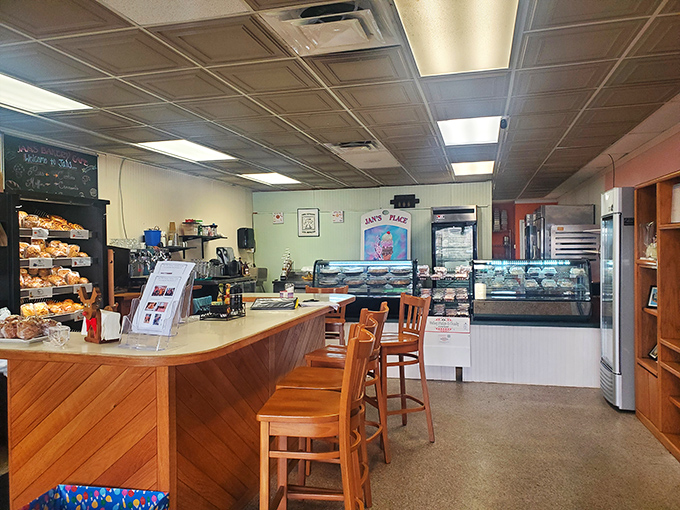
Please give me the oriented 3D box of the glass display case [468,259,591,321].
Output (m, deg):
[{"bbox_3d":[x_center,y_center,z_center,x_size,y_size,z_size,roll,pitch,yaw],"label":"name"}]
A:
[{"bbox_3d":[2.106,0.372,5.740,1.200,0.660,0.670,0,1,15],"label":"glass display case"}]

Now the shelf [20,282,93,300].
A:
[{"bbox_3d":[-2.589,0.302,4.378,0.420,0.090,0.800,-1,1,15],"label":"shelf"}]

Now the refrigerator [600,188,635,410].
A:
[{"bbox_3d":[2.799,0.396,4.728,0.640,1.980,0.610,0,1,15],"label":"refrigerator"}]

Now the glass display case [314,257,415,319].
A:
[{"bbox_3d":[0.349,0.396,6.090,1.178,0.693,0.750,-1,1,15],"label":"glass display case"}]

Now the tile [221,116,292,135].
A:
[{"bbox_3d":[-0.732,-1.175,4.645,0.605,0.030,0.605,0,1,15],"label":"tile"}]

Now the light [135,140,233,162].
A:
[{"bbox_3d":[-1.674,-1.192,5.824,0.600,0.050,1.200,-1,1,15],"label":"light"}]

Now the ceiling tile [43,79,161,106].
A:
[{"bbox_3d":[-1.633,-1.140,3.604,0.600,0.030,0.600,-1,1,15],"label":"ceiling tile"}]

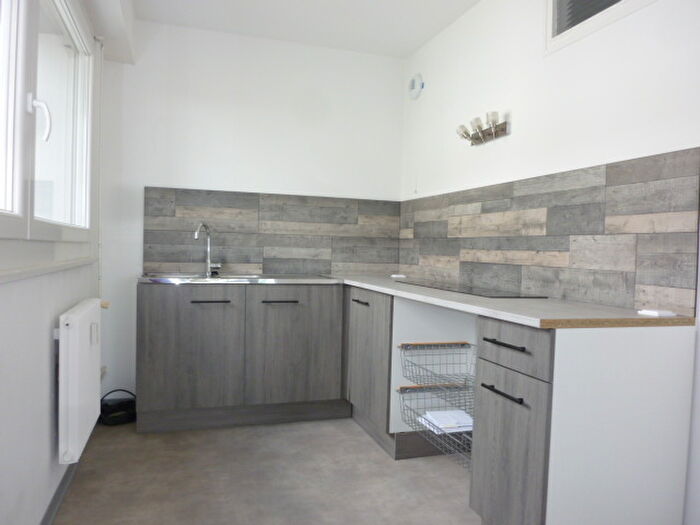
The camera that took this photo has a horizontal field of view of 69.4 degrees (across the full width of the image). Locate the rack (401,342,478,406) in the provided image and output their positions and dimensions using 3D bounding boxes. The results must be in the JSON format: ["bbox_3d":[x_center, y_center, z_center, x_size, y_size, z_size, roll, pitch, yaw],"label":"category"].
[{"bbox_3d":[0.579,0.530,2.337,0.435,0.182,0.735,1,2,-19],"label":"rack"}]

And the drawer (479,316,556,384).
[{"bbox_3d":[0.720,0.282,1.745,0.460,0.151,0.392,1,2,-19],"label":"drawer"}]

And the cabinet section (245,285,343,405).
[{"bbox_3d":[-0.431,0.488,3.367,0.594,0.720,0.574,1,1,-19],"label":"cabinet section"}]

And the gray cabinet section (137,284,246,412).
[{"bbox_3d":[-0.992,0.478,3.172,0.594,0.720,0.574,1,1,-19],"label":"gray cabinet section"}]

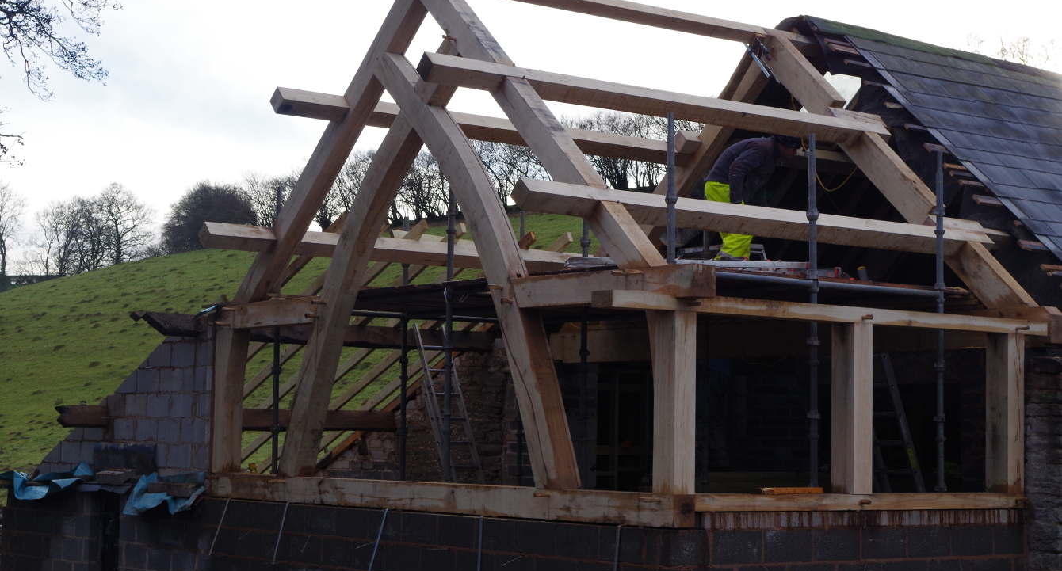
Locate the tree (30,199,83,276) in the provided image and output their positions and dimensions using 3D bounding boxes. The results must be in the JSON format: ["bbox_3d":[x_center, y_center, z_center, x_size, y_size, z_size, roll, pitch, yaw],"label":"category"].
[{"bbox_3d":[-41.533,-4.216,165.000,4.797,6.905,4.507,2,-5,-14],"label":"tree"}]

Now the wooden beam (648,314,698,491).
[{"bbox_3d":[0.889,0.725,11.613,0.190,1.120,0.200,5,-6,-37],"label":"wooden beam"}]

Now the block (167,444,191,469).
[{"bbox_3d":[-3.079,1.515,16.704,0.100,0.215,0.440,5,-6,-37],"label":"block"}]

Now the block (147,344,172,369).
[{"bbox_3d":[-3.351,0.642,17.235,0.100,0.215,0.440,5,-6,-38],"label":"block"}]

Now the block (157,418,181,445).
[{"bbox_3d":[-3.223,1.312,16.999,0.100,0.215,0.440,5,-6,-38],"label":"block"}]

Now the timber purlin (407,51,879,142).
[{"bbox_3d":[1.075,-1.337,14.009,4.535,0.145,0.142,4,37,-38],"label":"timber purlin"}]

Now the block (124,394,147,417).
[{"bbox_3d":[-3.620,1.117,17.462,0.100,0.215,0.440,5,-6,-37],"label":"block"}]

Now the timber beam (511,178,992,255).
[{"bbox_3d":[1.721,-0.449,13.255,4.510,0.118,0.140,4,-50,-37],"label":"timber beam"}]

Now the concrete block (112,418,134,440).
[{"bbox_3d":[-3.772,1.349,17.696,0.100,0.215,0.440,5,-6,-38],"label":"concrete block"}]

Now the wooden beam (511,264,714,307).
[{"bbox_3d":[0.508,0.023,12.200,0.200,0.205,1.790,5,-6,-37],"label":"wooden beam"}]

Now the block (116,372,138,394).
[{"bbox_3d":[-3.744,0.913,17.649,0.100,0.210,0.430,5,-6,-37],"label":"block"}]

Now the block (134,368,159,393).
[{"bbox_3d":[-3.475,0.878,17.296,0.100,0.215,0.440,5,-6,-37],"label":"block"}]

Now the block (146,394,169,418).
[{"bbox_3d":[-3.350,1.098,17.107,0.100,0.215,0.440,5,-6,-37],"label":"block"}]

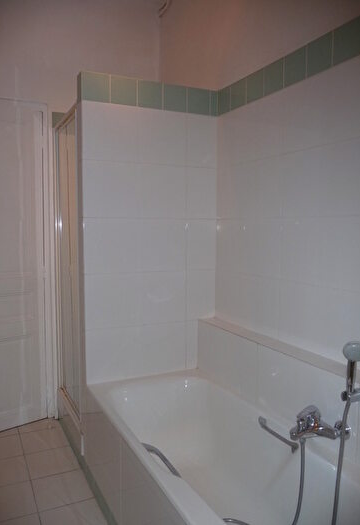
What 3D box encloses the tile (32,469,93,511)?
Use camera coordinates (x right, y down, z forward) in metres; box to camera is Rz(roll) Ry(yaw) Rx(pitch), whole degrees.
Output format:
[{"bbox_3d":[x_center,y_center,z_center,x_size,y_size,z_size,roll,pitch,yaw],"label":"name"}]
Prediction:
[{"bbox_3d":[-0.639,1.226,2.294,0.280,0.010,0.298,-2,6,-26],"label":"tile"}]

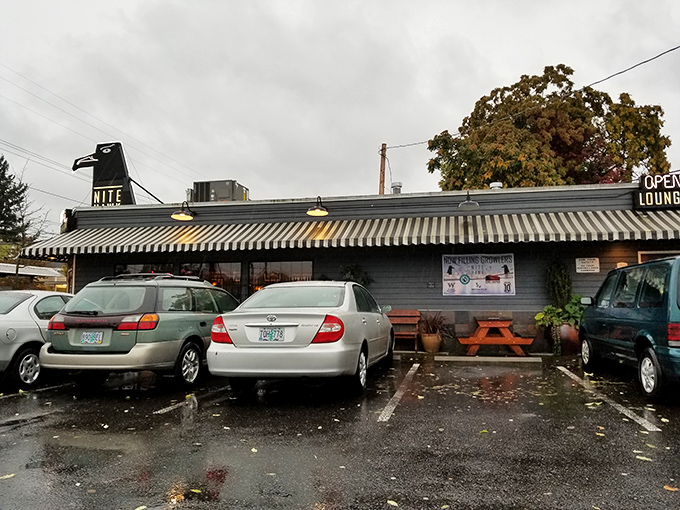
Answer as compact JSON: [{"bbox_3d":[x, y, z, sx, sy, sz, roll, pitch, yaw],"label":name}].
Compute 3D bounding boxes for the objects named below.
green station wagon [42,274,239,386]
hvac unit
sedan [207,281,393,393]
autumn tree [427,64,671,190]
[{"bbox_3d":[-2.452,1.167,8.422,1.770,1.570,4.720,-1,-6,14],"label":"green station wagon"},{"bbox_3d":[-3.846,-1.738,16.625,1.328,1.000,1.288,-1,-6,13],"label":"hvac unit"},{"bbox_3d":[-0.206,1.169,7.979,1.820,1.490,4.800,-1,-6,13],"label":"sedan"},{"bbox_3d":[9.916,-2.829,23.890,11.463,12.587,10.890,0,-6,0],"label":"autumn tree"}]

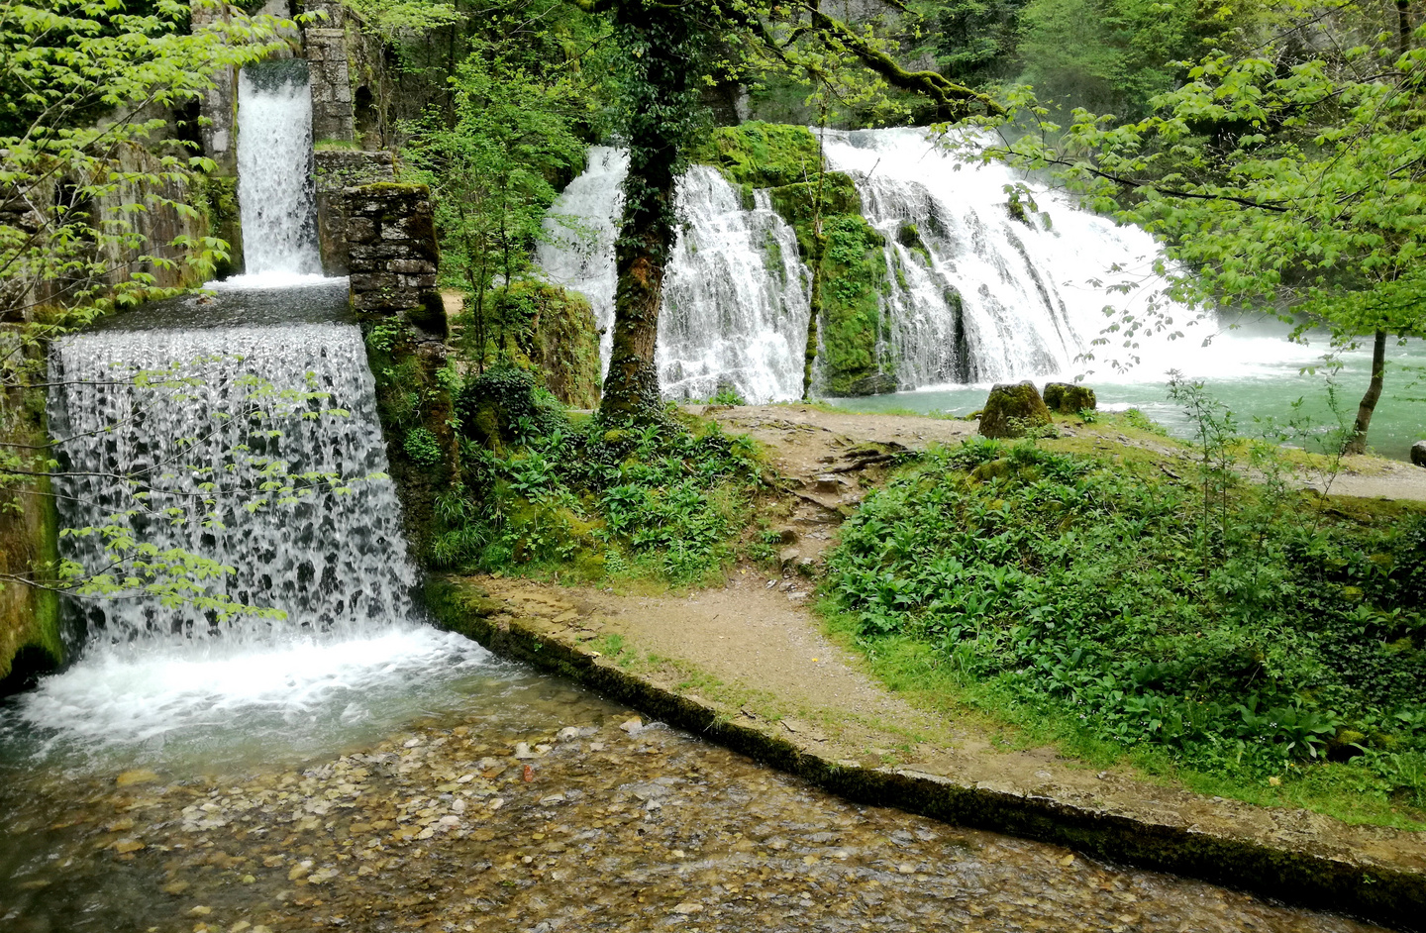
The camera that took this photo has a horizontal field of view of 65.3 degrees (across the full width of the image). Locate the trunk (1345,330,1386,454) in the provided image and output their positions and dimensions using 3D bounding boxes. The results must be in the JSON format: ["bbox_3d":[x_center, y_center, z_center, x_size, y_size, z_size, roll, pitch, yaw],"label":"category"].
[{"bbox_3d":[7.745,-0.888,13.200,0.294,1.437,0.350,6,12,30],"label":"trunk"}]

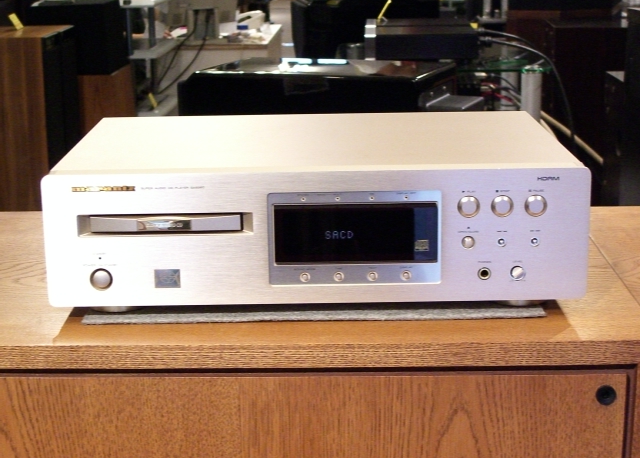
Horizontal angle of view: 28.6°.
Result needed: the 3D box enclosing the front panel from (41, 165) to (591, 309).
[{"bbox_3d":[-0.002,0.006,1.024,0.440,0.111,0.025,-1,14,0],"label":"front panel"}]

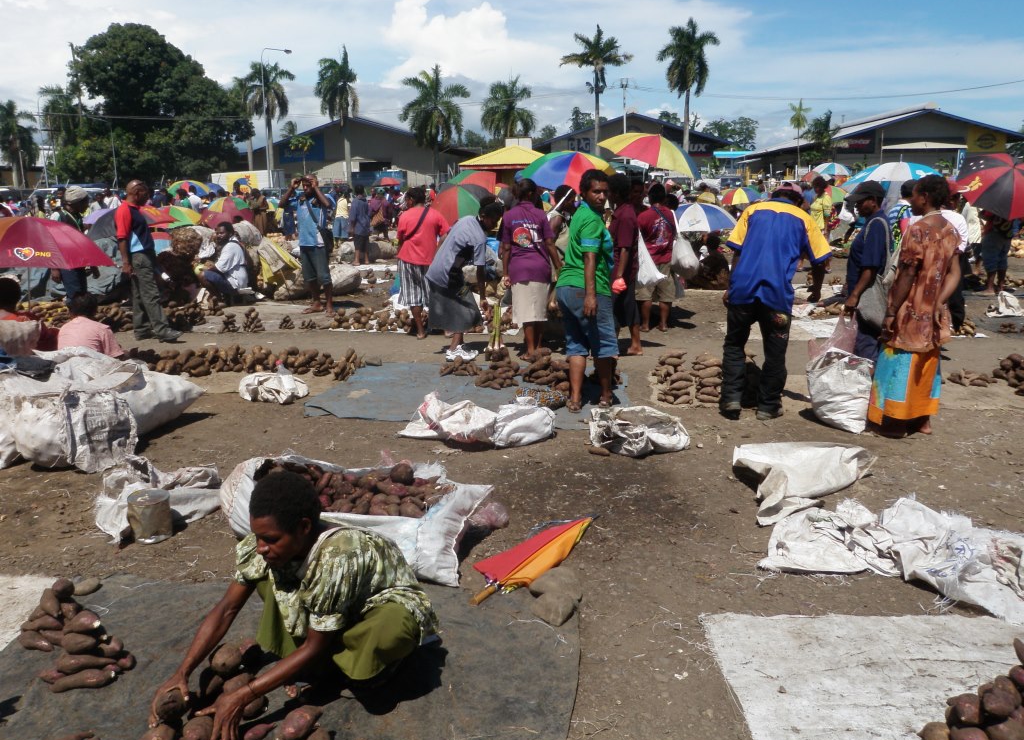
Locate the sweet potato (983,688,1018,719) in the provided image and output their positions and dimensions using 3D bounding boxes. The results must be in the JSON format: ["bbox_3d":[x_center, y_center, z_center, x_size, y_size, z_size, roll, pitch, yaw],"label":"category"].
[{"bbox_3d":[1.335,0.908,2.263,0.095,0.080,0.120,5,14,24],"label":"sweet potato"}]

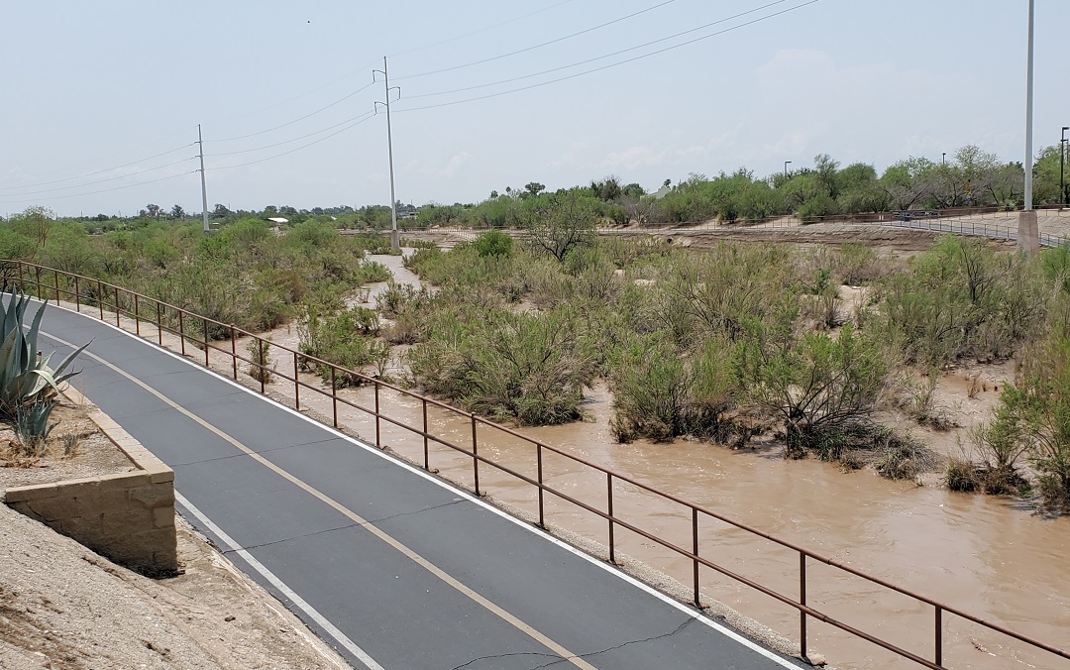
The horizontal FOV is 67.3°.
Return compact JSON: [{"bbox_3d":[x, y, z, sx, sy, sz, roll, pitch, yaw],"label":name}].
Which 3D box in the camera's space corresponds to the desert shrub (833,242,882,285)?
[{"bbox_3d":[20.942,-4.705,52.092,2.998,2.711,2.698,2,9,22],"label":"desert shrub"}]

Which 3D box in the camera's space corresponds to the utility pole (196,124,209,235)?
[{"bbox_3d":[-85.928,-39.411,207.765,2.000,29.220,1.300,-9,11,-37],"label":"utility pole"}]

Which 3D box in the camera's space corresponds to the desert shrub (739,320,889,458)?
[{"bbox_3d":[6.553,1.099,18.857,3.323,2.807,2.991,1,9,19],"label":"desert shrub"}]

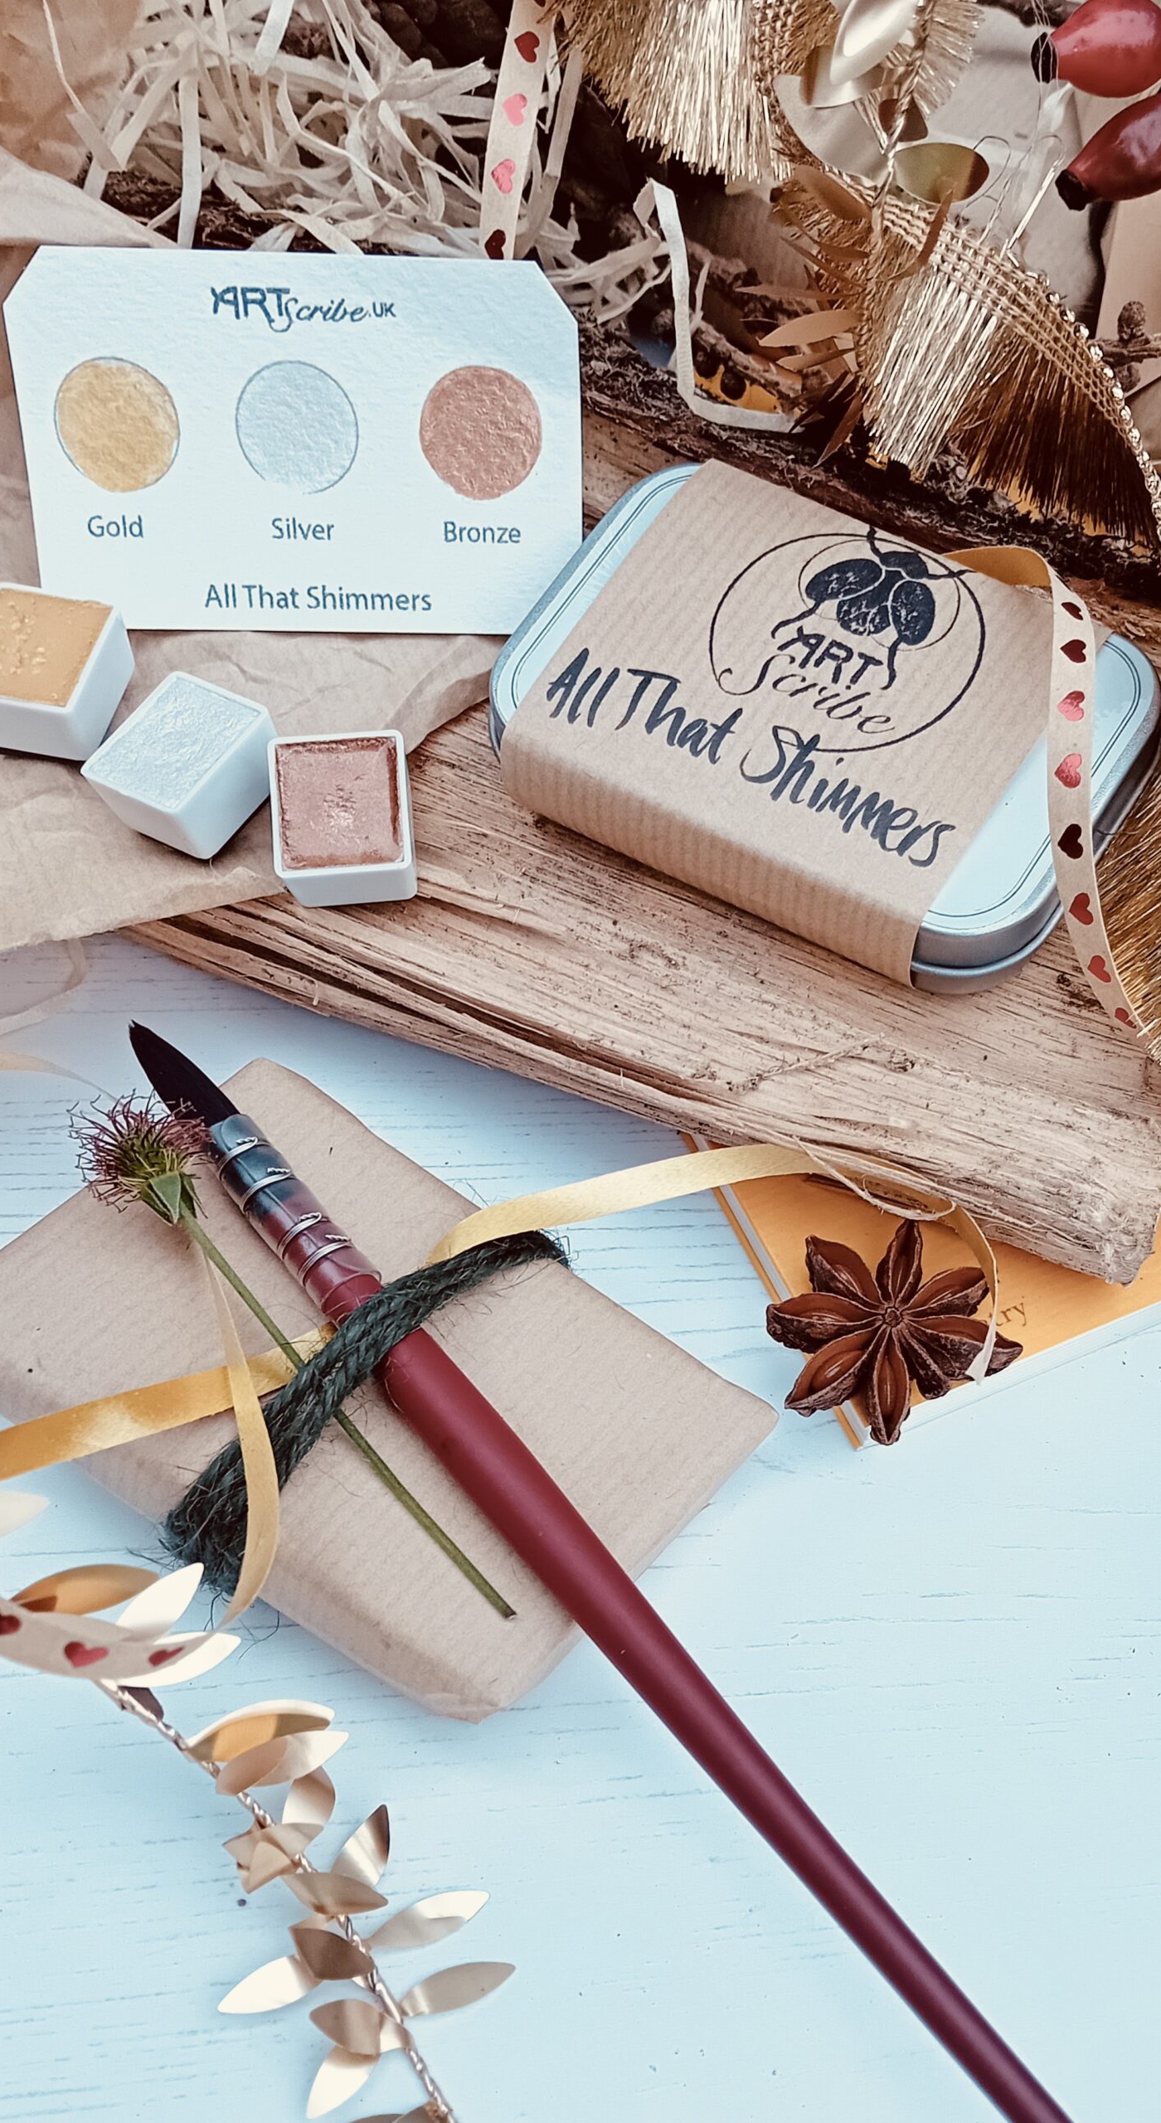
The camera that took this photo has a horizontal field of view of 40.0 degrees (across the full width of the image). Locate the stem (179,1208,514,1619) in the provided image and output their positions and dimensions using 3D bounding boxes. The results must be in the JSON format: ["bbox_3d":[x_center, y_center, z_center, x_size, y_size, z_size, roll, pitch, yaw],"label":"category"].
[{"bbox_3d":[-0.027,0.038,0.176,0.002,0.002,0.059,-33,67,-29],"label":"stem"}]

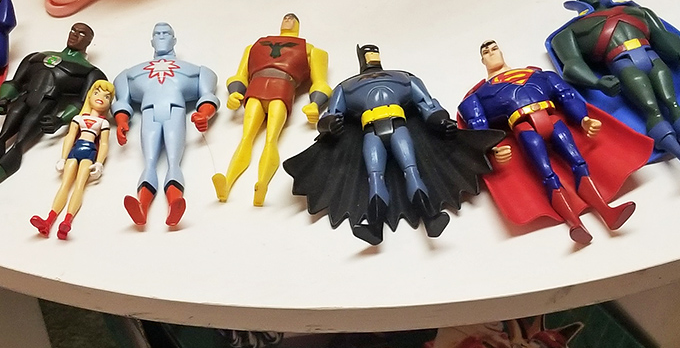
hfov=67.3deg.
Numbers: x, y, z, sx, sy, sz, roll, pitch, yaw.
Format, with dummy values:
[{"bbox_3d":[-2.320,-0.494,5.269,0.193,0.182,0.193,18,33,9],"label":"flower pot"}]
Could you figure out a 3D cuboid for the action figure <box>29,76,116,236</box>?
[{"bbox_3d":[-0.124,-0.011,0.246,0.024,0.020,0.083,3,61,2],"label":"action figure"}]

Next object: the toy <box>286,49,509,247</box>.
[{"bbox_3d":[0.025,-0.022,0.247,0.108,0.030,0.110,-6,61,-3],"label":"toy"}]

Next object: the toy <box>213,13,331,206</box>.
[{"bbox_3d":[-0.030,-0.040,0.259,0.053,0.025,0.116,8,61,4],"label":"toy"}]

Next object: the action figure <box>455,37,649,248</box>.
[{"bbox_3d":[0.107,-0.026,0.250,0.085,0.028,0.115,-17,62,-9],"label":"action figure"}]

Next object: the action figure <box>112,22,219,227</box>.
[{"bbox_3d":[-0.088,-0.033,0.255,0.053,0.026,0.120,-6,61,-3],"label":"action figure"}]

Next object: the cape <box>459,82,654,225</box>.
[{"bbox_3d":[0.108,-0.020,0.252,0.085,0.018,0.075,-17,62,-9],"label":"cape"}]

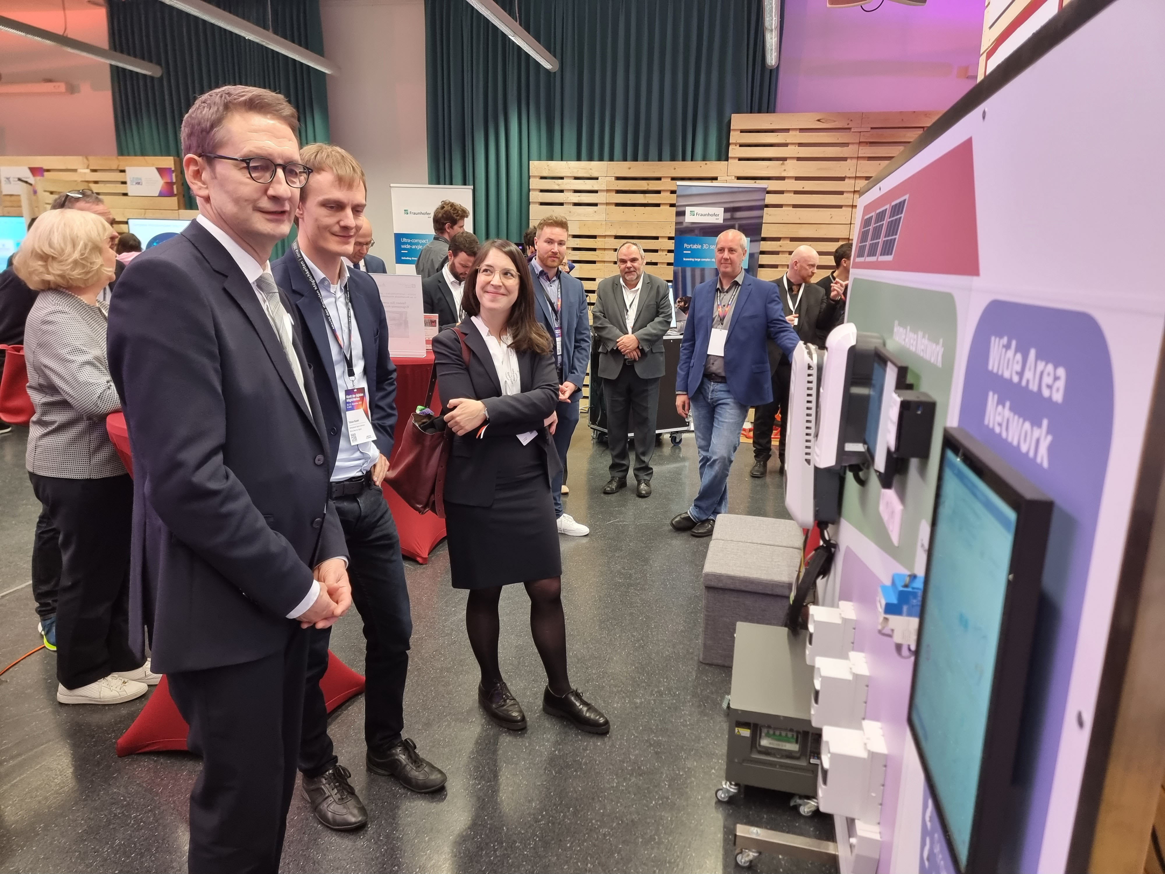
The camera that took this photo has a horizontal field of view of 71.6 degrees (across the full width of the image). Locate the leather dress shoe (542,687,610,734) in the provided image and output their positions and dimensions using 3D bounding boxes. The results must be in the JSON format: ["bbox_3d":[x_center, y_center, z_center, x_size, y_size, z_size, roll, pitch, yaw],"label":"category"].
[{"bbox_3d":[-0.022,0.935,2.794,0.270,0.100,0.100,10,16,33],"label":"leather dress shoe"}]

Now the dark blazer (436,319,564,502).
[{"bbox_3d":[-0.278,-0.073,2.614,0.440,0.594,0.330,-5,15,-24],"label":"dark blazer"}]

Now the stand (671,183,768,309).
[{"bbox_3d":[1.183,-1.076,7.231,0.850,2.200,0.240,-1,13,-13],"label":"stand"}]

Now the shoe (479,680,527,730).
[{"bbox_3d":[-0.281,0.924,2.851,0.098,0.100,0.270,-7,15,-35],"label":"shoe"}]

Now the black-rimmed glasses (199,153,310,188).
[{"bbox_3d":[-0.576,-0.455,1.398,0.148,0.047,0.143,8,15,25],"label":"black-rimmed glasses"}]

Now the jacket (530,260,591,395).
[{"bbox_3d":[-0.167,-0.609,4.552,0.480,0.730,0.320,-2,14,-12],"label":"jacket"}]

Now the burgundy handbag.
[{"bbox_3d":[-0.502,-0.050,2.600,0.180,0.602,0.300,-10,17,-39],"label":"burgundy handbag"}]

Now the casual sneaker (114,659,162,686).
[{"bbox_3d":[-1.617,0.853,3.005,0.300,0.098,0.107,1,13,-2],"label":"casual sneaker"}]

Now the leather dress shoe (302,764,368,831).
[{"bbox_3d":[-0.728,1.014,2.354,0.107,0.115,0.288,-9,16,-41],"label":"leather dress shoe"}]

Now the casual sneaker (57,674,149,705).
[{"bbox_3d":[-1.715,0.879,2.885,0.300,0.098,0.107,1,13,-1],"label":"casual sneaker"}]

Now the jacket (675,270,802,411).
[{"bbox_3d":[0.874,-0.544,4.585,0.700,0.780,0.430,6,13,20],"label":"jacket"}]

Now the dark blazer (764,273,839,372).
[{"bbox_3d":[1.561,-0.825,5.859,0.520,0.704,0.360,2,13,5],"label":"dark blazer"}]

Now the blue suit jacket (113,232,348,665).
[{"bbox_3d":[-0.632,0.001,1.534,0.390,0.800,0.500,3,13,10],"label":"blue suit jacket"}]

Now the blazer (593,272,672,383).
[{"bbox_3d":[0.342,-0.754,5.525,0.560,0.740,0.340,3,12,6],"label":"blazer"}]

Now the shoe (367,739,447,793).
[{"bbox_3d":[-0.545,0.988,2.493,0.285,0.115,0.107,6,13,20],"label":"shoe"}]

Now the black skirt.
[{"bbox_3d":[-0.268,0.244,2.707,0.385,0.530,0.280,-5,14,-27],"label":"black skirt"}]

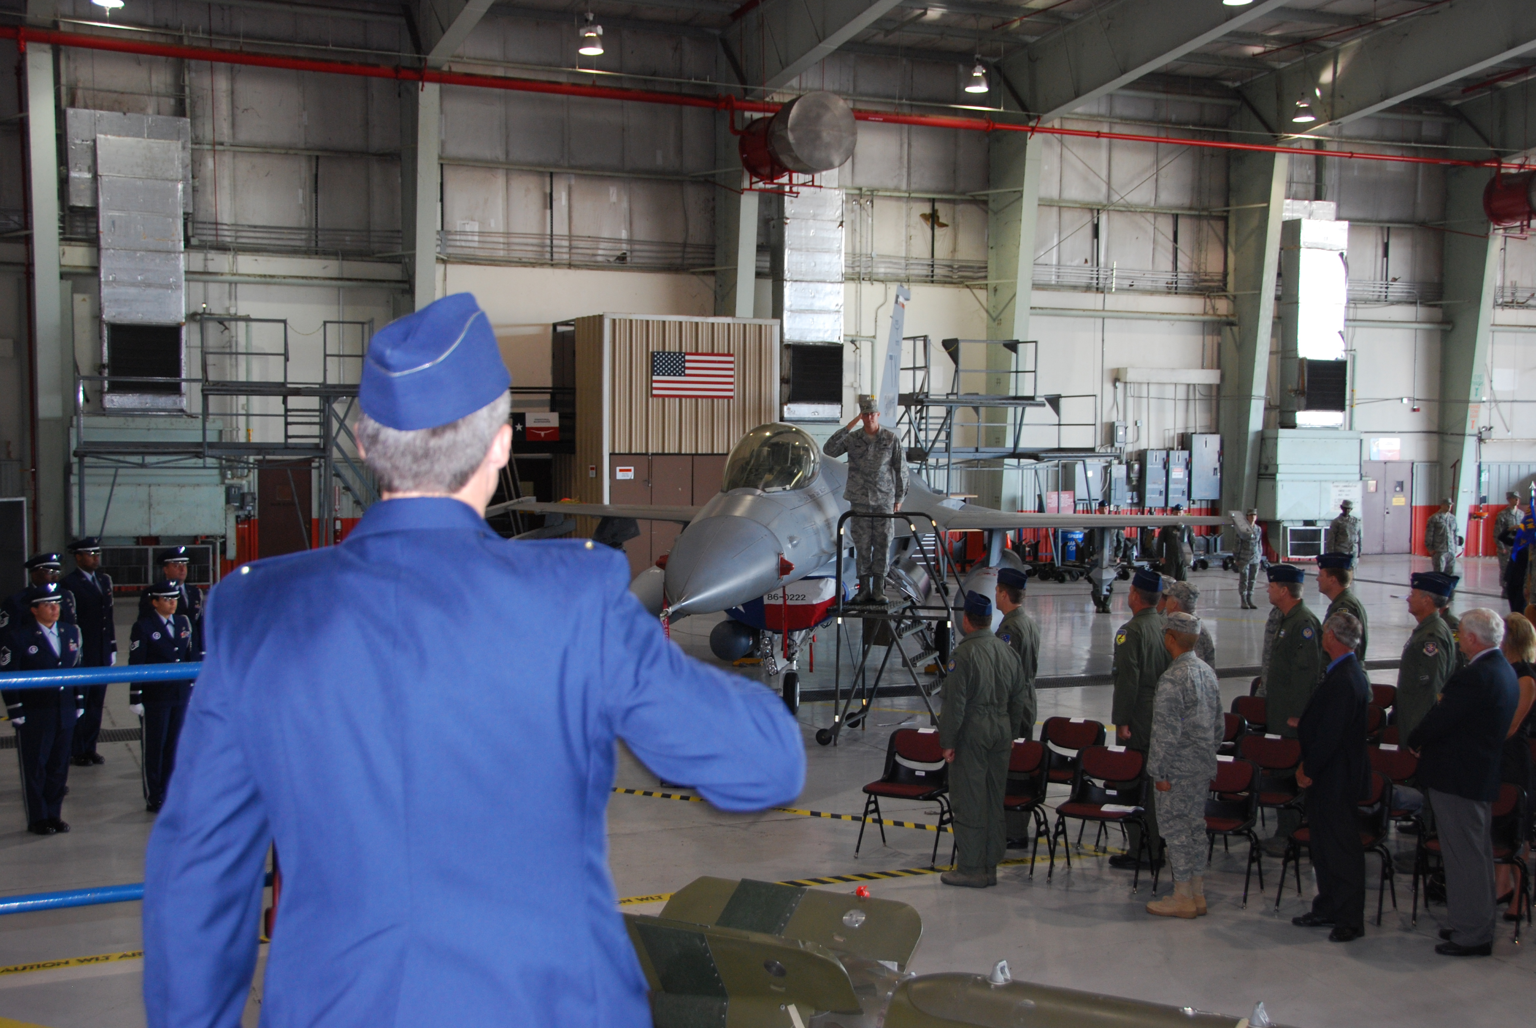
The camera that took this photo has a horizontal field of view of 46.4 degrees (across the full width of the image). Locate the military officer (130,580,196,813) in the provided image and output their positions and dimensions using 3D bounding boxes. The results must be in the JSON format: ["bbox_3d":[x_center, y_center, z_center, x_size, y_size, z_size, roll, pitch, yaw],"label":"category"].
[{"bbox_3d":[-4.421,1.324,13.137,0.300,1.683,0.480,2,2,39],"label":"military officer"}]

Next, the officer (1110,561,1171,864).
[{"bbox_3d":[2.422,1.293,11.503,0.350,1.895,0.530,2,2,38],"label":"officer"}]

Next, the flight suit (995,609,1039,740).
[{"bbox_3d":[1.624,1.404,12.050,0.330,1.540,0.520,2,3,37],"label":"flight suit"}]

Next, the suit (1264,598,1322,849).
[{"bbox_3d":[3.461,1.379,11.843,0.330,1.590,0.540,1,2,12],"label":"suit"}]

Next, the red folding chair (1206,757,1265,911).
[{"bbox_3d":[2.680,1.892,10.885,0.540,0.800,0.530,2,3,29],"label":"red folding chair"}]

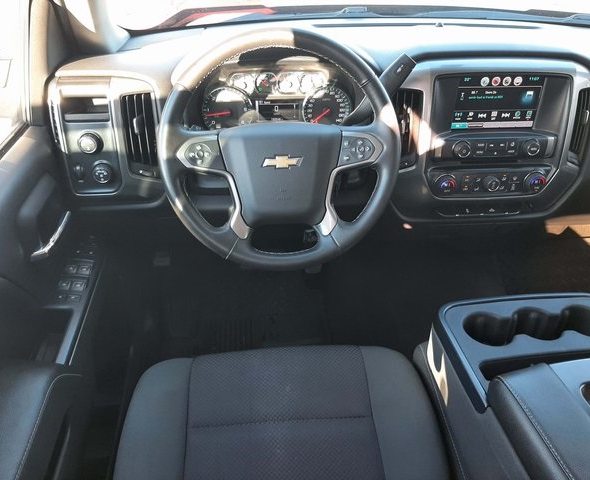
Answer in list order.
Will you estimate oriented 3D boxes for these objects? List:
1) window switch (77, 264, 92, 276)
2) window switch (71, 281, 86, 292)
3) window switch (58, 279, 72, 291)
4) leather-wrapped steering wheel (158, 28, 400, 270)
[{"bbox_3d":[-0.393,0.057,0.898,0.021,0.011,0.024,2,41,-9],"label":"window switch"},{"bbox_3d":[-0.390,0.084,0.865,0.021,0.011,0.024,2,41,-9],"label":"window switch"},{"bbox_3d":[-0.414,0.081,0.862,0.021,0.011,0.024,2,41,-9],"label":"window switch"},{"bbox_3d":[-0.024,-0.141,0.800,0.390,0.385,0.100,-3,20,-5],"label":"leather-wrapped steering wheel"}]

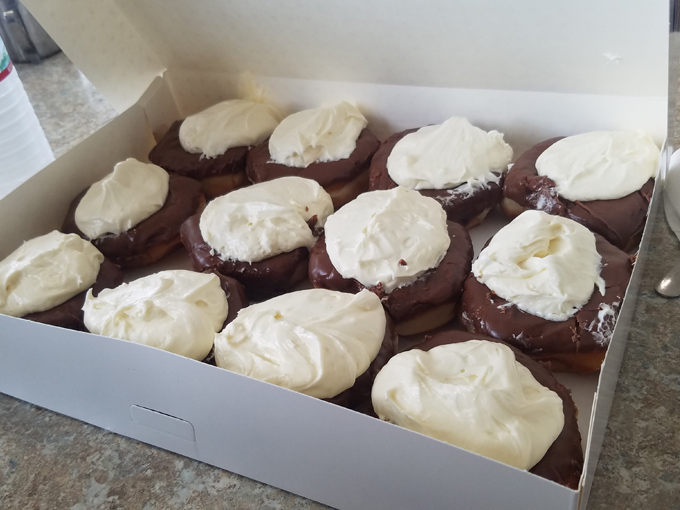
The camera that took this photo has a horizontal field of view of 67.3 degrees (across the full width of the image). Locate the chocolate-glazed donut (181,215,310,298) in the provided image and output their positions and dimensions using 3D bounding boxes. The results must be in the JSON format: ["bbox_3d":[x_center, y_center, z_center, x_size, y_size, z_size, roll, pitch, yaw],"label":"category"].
[{"bbox_3d":[-0.061,-0.008,0.331,0.085,0.036,0.085,10,44,19],"label":"chocolate-glazed donut"}]

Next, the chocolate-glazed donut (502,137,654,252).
[{"bbox_3d":[0.154,-0.038,0.330,0.094,0.036,0.094,10,44,19],"label":"chocolate-glazed donut"}]

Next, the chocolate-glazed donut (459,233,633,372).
[{"bbox_3d":[0.108,0.021,0.271,0.087,0.036,0.087,10,44,19],"label":"chocolate-glazed donut"}]

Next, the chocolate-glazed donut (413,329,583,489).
[{"bbox_3d":[0.054,0.072,0.222,0.093,0.036,0.093,10,44,19],"label":"chocolate-glazed donut"}]

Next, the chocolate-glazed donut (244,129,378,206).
[{"bbox_3d":[-0.021,-0.071,0.396,0.100,0.036,0.100,10,44,19],"label":"chocolate-glazed donut"}]

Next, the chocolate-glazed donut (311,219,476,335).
[{"bbox_3d":[0.029,0.005,0.301,0.095,0.036,0.095,10,44,19],"label":"chocolate-glazed donut"}]

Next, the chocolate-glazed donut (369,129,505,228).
[{"bbox_3d":[0.068,-0.057,0.366,0.095,0.036,0.095,10,44,19],"label":"chocolate-glazed donut"}]

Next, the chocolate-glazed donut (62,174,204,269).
[{"bbox_3d":[-0.147,-0.028,0.367,0.096,0.036,0.096,10,44,19],"label":"chocolate-glazed donut"}]

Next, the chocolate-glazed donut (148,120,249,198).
[{"bbox_3d":[-0.112,-0.082,0.422,0.091,0.036,0.091,10,44,19],"label":"chocolate-glazed donut"}]

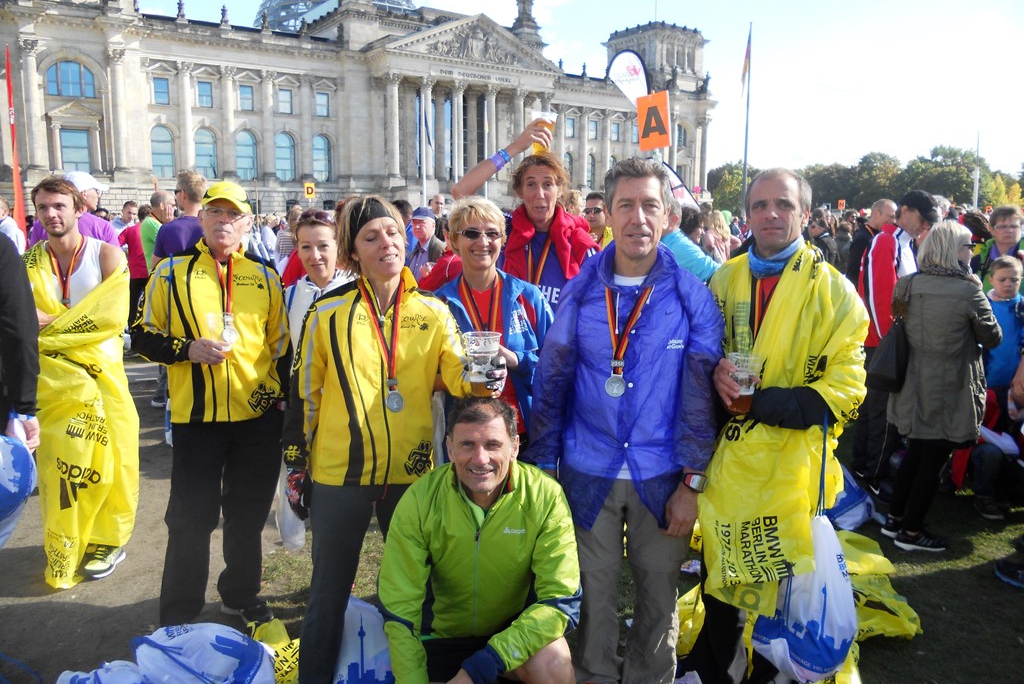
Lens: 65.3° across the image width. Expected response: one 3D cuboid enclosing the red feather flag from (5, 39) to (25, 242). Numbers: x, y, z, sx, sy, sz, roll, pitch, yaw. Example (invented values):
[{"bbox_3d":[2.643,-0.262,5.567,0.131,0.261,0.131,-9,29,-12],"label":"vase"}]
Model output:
[{"bbox_3d":[-6.945,-2.118,11.285,0.350,4.000,0.200,-4,9,-20],"label":"red feather flag"}]

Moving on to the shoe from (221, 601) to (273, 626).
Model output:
[{"bbox_3d":[-1.005,1.028,3.035,0.265,0.105,0.100,6,10,34],"label":"shoe"}]

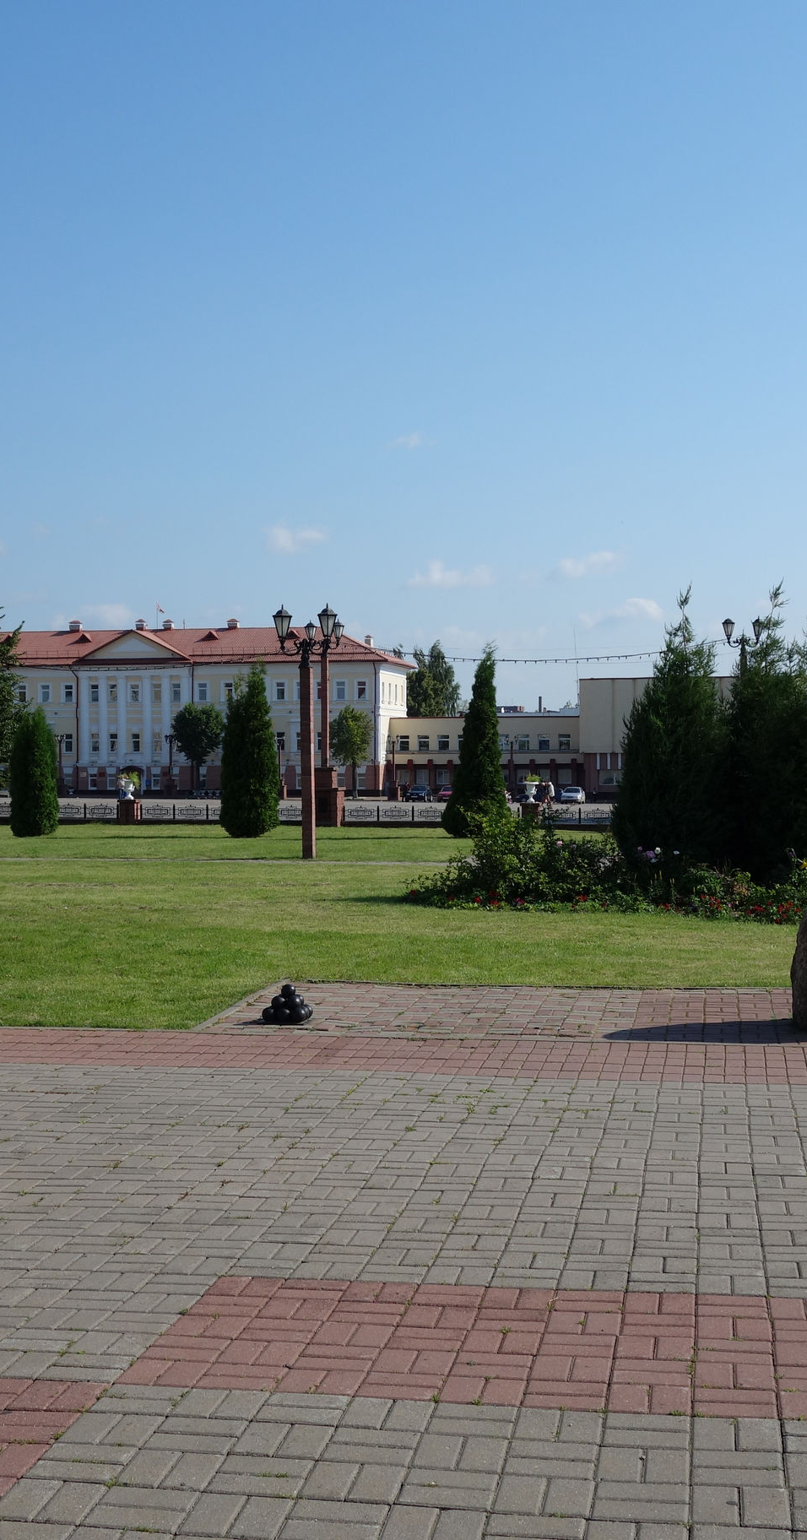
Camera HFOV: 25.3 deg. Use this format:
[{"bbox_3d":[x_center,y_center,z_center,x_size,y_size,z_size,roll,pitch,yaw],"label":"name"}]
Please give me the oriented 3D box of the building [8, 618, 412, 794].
[{"bbox_3d":[-21.800,-5.700,176.000,45.000,16.600,15.500,0,0,11],"label":"building"}]

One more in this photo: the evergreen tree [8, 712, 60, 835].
[{"bbox_3d":[-9.370,0.069,45.500,1.300,3.220,1.300,0,0,0],"label":"evergreen tree"}]

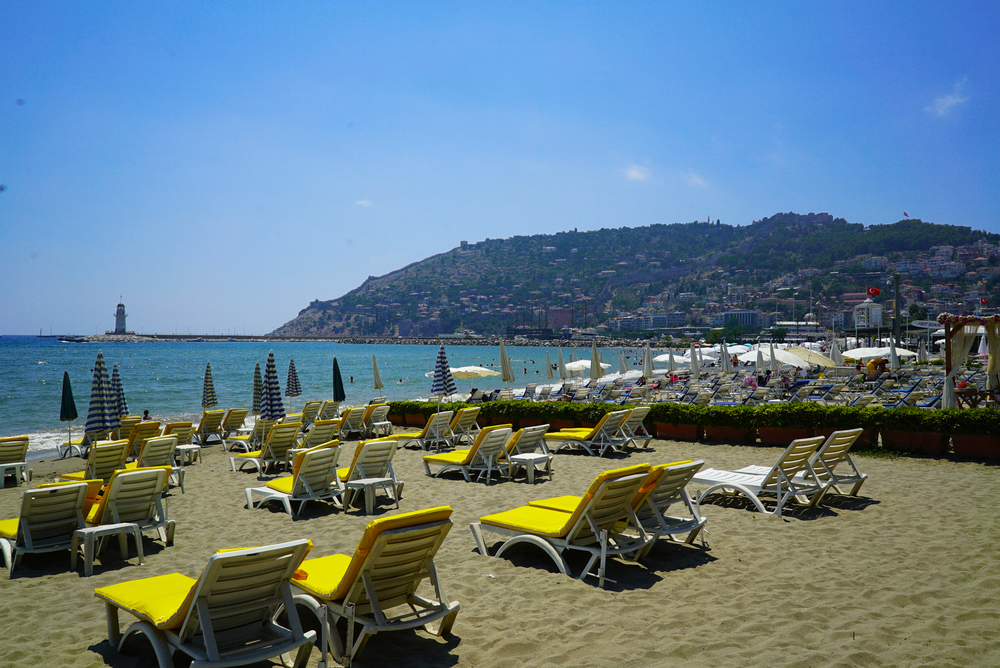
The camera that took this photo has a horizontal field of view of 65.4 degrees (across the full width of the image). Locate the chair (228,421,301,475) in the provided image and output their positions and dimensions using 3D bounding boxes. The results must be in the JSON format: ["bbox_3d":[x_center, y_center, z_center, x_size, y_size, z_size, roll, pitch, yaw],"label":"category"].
[{"bbox_3d":[-4.706,2.285,15.677,0.700,0.910,1.800,0,-4,-43],"label":"chair"}]

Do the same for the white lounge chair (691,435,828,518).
[{"bbox_3d":[3.007,1.626,9.397,0.714,0.816,1.775,-2,-2,-34],"label":"white lounge chair"}]

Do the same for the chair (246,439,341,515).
[{"bbox_3d":[-2.972,2.028,11.243,1.618,0.961,0.690,0,0,44],"label":"chair"}]

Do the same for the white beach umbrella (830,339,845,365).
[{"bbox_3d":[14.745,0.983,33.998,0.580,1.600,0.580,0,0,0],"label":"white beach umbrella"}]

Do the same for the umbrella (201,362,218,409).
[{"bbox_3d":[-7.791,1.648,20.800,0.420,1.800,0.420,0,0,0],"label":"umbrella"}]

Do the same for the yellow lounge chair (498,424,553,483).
[{"bbox_3d":[0.142,2.002,13.911,0.704,0.862,1.849,-1,-3,-36],"label":"yellow lounge chair"}]

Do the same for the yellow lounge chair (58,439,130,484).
[{"bbox_3d":[-6.956,2.278,13.316,0.700,0.910,1.800,1,-4,-44],"label":"yellow lounge chair"}]

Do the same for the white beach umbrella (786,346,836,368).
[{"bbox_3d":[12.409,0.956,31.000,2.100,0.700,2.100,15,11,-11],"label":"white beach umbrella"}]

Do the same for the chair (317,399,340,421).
[{"bbox_3d":[-6.474,2.914,28.238,0.700,0.910,1.800,0,-4,-40],"label":"chair"}]

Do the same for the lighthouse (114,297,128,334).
[{"bbox_3d":[-221.302,-10.524,455.000,8.200,20.756,8.200,0,0,0],"label":"lighthouse"}]

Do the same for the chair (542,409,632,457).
[{"bbox_3d":[1.645,1.839,14.801,0.690,0.836,1.694,0,0,-44],"label":"chair"}]

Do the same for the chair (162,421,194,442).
[{"bbox_3d":[-7.986,2.631,18.977,0.700,0.910,1.800,0,-4,-42],"label":"chair"}]

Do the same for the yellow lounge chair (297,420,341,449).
[{"bbox_3d":[-4.051,2.227,16.186,0.700,0.910,1.800,0,-4,-40],"label":"yellow lounge chair"}]

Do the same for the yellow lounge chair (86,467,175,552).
[{"bbox_3d":[-4.488,1.983,9.134,0.704,0.895,1.809,0,-4,-43],"label":"yellow lounge chair"}]

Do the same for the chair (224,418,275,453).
[{"bbox_3d":[-6.183,2.447,19.358,1.677,0.859,0.690,0,0,42],"label":"chair"}]

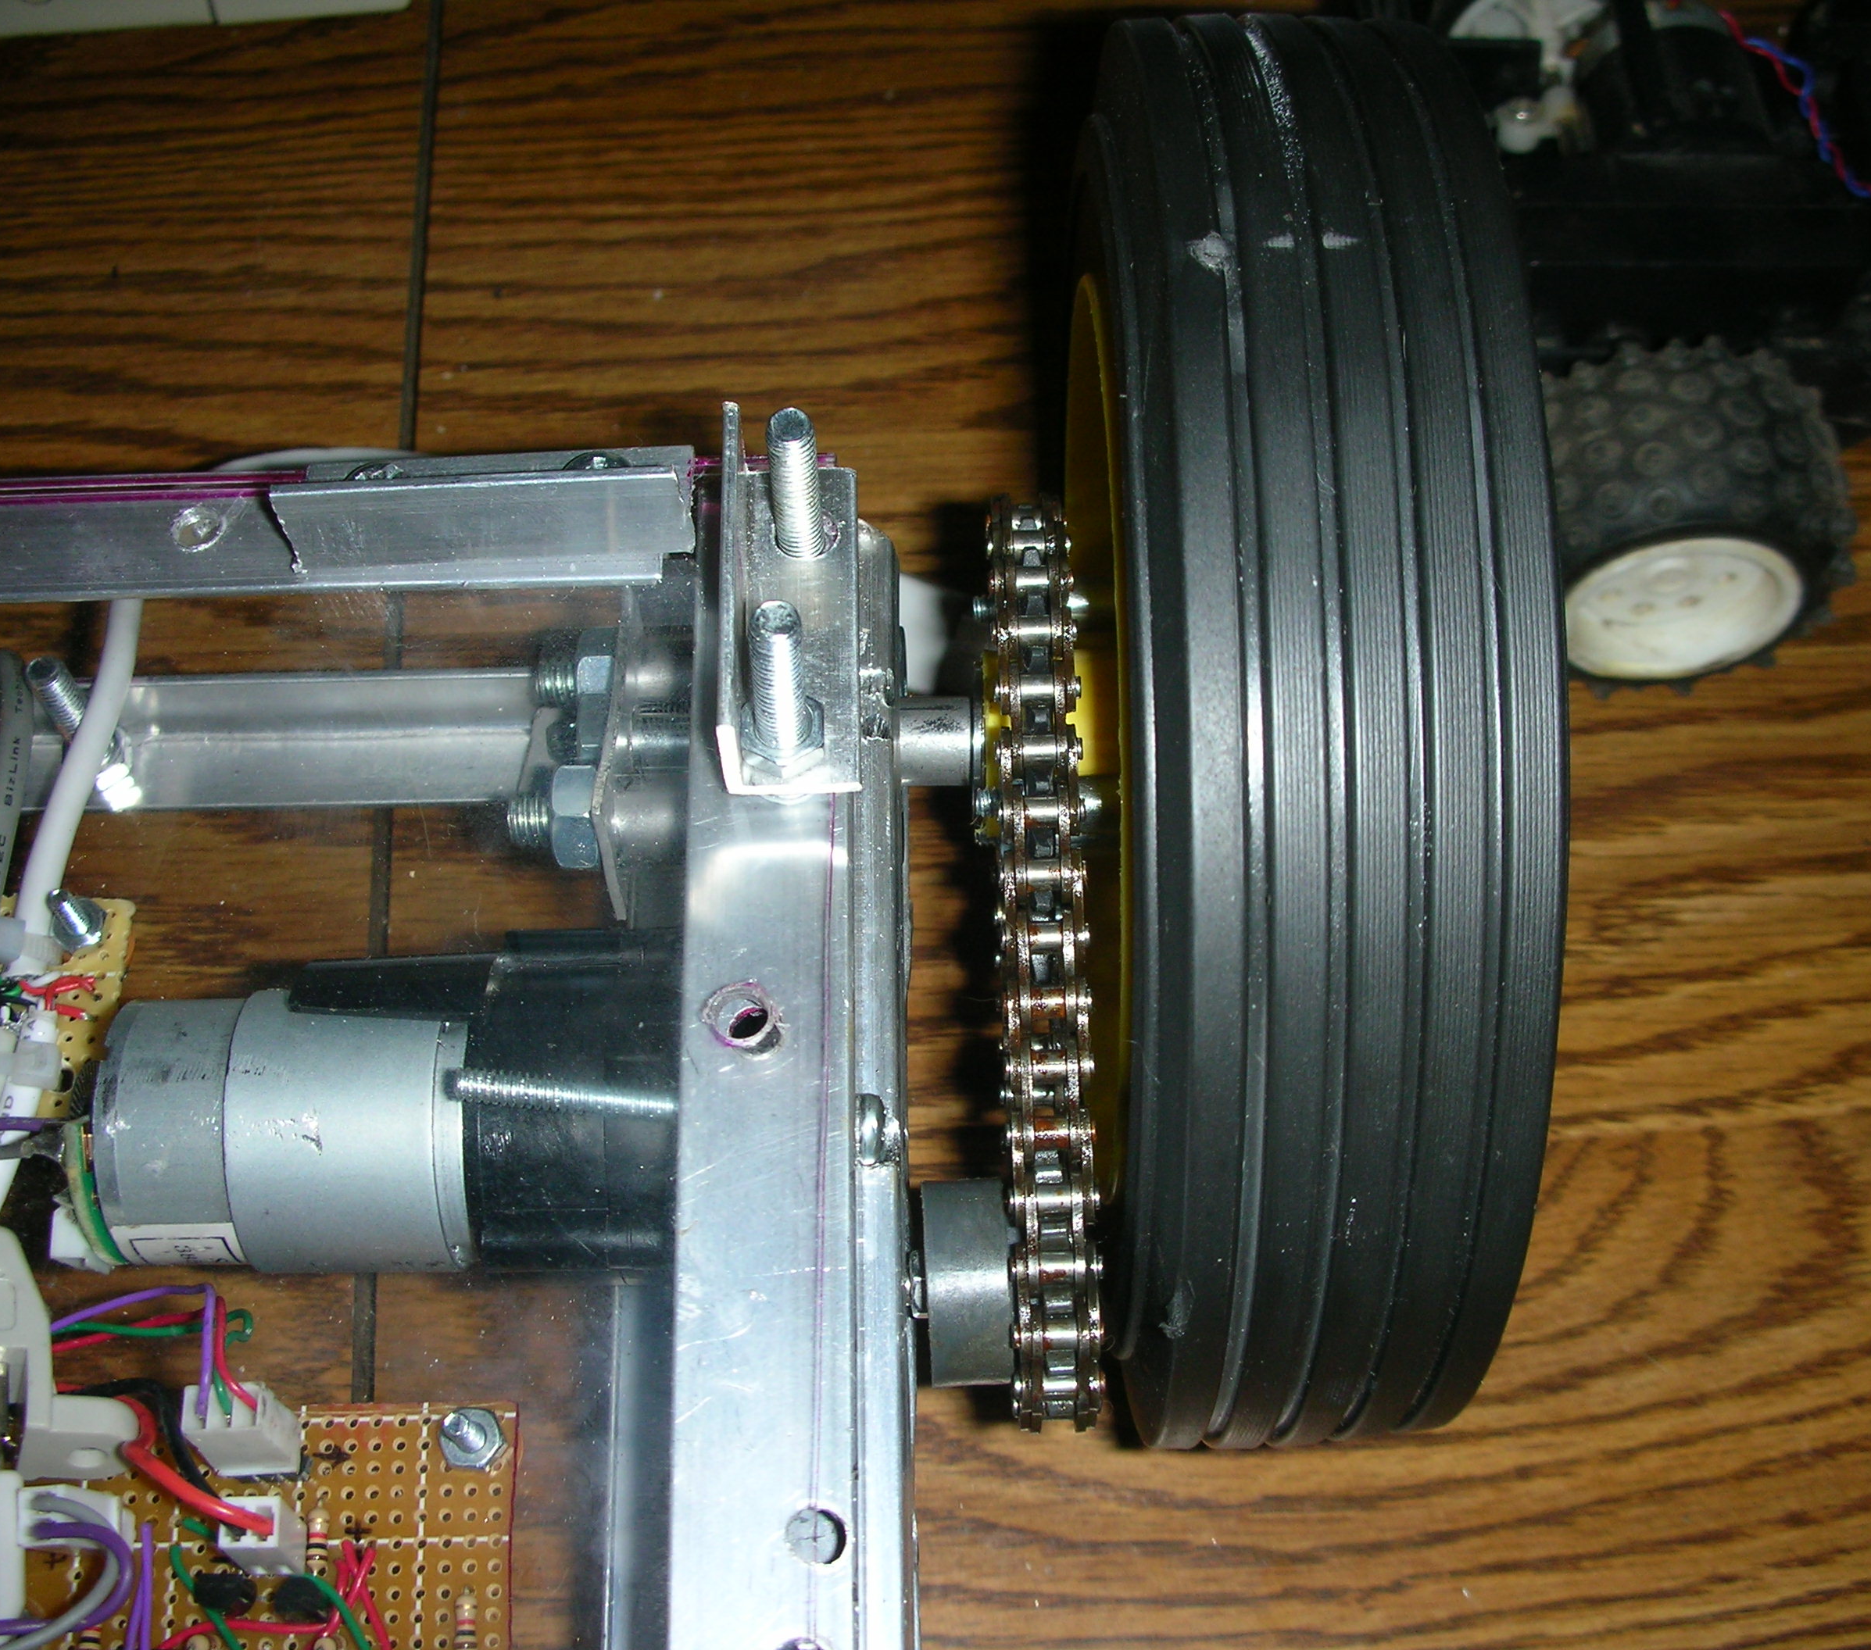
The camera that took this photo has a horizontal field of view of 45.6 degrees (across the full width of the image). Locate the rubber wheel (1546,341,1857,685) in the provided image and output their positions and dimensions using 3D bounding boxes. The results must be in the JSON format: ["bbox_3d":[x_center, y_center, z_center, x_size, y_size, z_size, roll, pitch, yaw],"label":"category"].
[{"bbox_3d":[0.104,-0.044,0.322,0.051,0.051,0.033,0,62,0],"label":"rubber wheel"}]

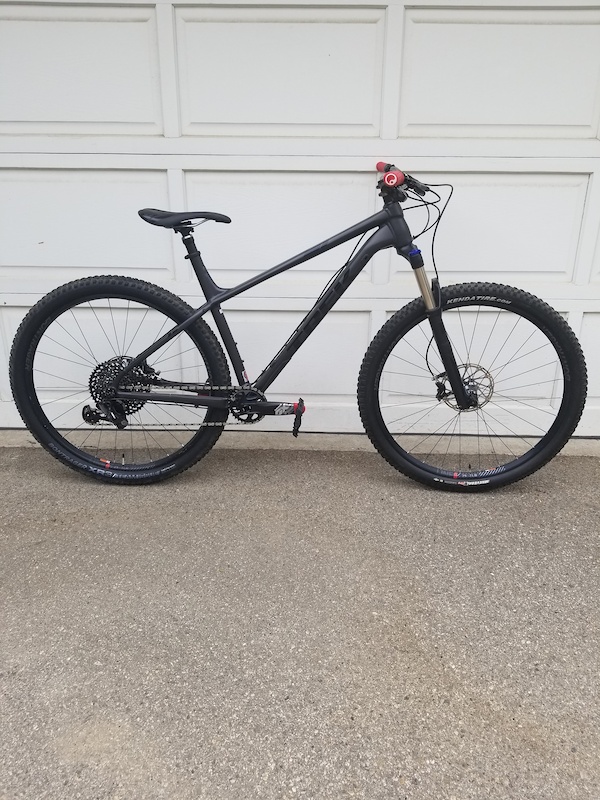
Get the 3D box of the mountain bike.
[{"bbox_3d":[-0.018,-0.188,1.966,1.905,1.085,0.750,1,21,2],"label":"mountain bike"}]

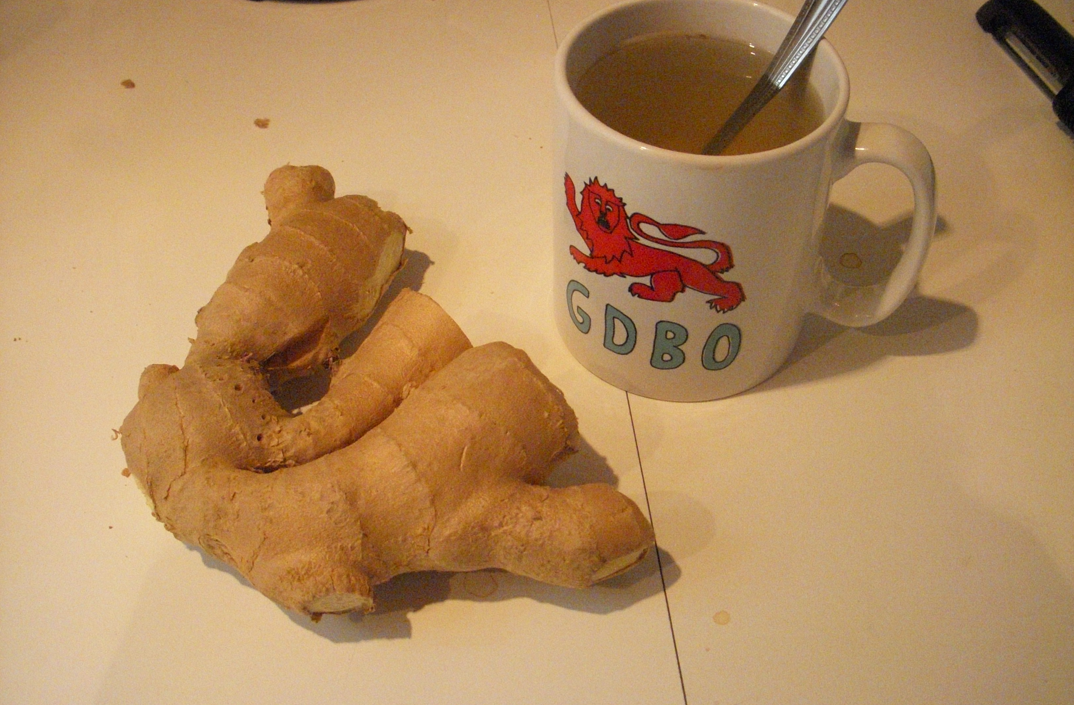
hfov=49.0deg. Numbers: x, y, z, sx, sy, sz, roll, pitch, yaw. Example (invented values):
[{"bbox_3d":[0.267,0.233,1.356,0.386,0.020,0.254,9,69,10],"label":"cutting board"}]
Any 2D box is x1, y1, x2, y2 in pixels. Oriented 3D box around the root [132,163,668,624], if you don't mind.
[{"bbox_3d":[-0.066,0.010,0.344,0.113,0.048,0.192,-27,52,-22],"label":"root"}]

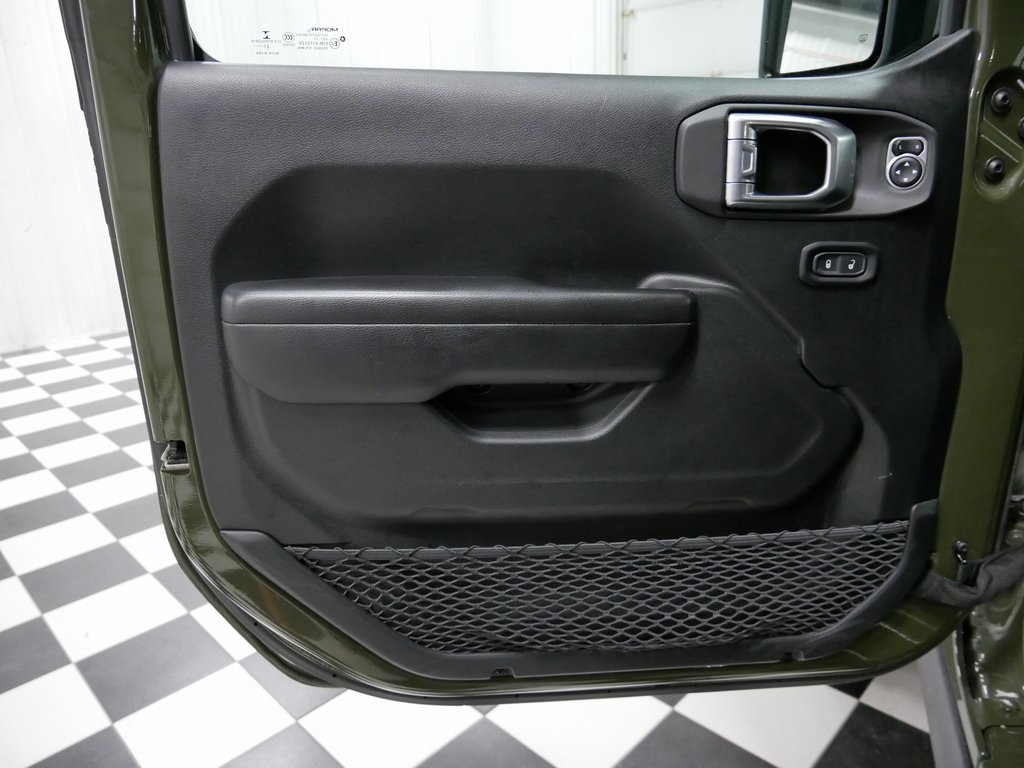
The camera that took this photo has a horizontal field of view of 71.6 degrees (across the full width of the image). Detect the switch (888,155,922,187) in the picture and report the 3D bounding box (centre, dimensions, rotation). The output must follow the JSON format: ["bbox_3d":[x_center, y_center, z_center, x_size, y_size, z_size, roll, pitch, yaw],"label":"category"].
[{"bbox_3d":[0.429,-0.231,0.774,0.034,0.034,0.013,-1,18,4],"label":"switch"}]

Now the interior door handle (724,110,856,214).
[{"bbox_3d":[0.297,-0.238,0.763,0.133,0.097,0.035,-4,18,-5],"label":"interior door handle"}]

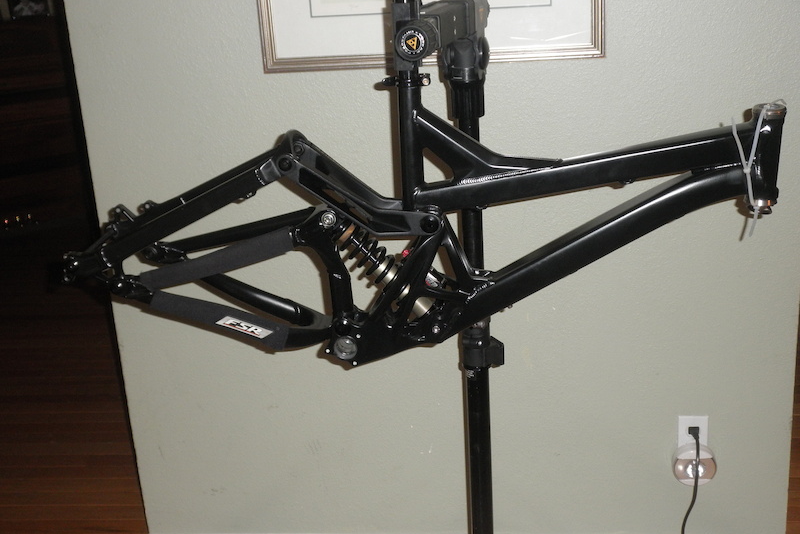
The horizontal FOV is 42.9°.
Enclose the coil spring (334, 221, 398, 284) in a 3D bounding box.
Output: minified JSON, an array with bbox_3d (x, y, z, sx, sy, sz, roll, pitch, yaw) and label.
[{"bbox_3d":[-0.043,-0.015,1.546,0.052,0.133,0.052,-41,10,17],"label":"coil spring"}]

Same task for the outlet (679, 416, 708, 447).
[{"bbox_3d":[0.724,0.423,2.508,0.070,0.114,0.009,-1,19,7],"label":"outlet"}]

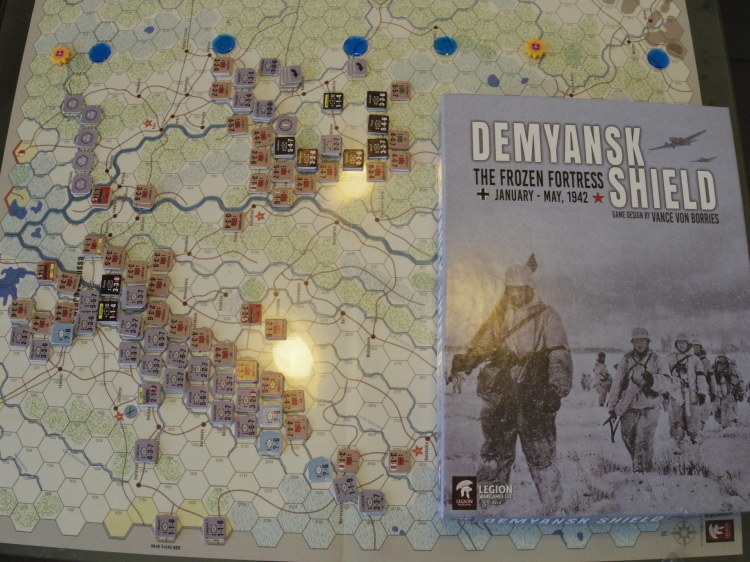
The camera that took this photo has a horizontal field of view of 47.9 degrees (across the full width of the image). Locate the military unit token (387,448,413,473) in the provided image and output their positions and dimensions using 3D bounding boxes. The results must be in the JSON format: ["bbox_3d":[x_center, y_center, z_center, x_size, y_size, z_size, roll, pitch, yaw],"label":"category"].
[{"bbox_3d":[0.017,0.122,0.568,0.015,0.003,0.015,1,73,0],"label":"military unit token"}]

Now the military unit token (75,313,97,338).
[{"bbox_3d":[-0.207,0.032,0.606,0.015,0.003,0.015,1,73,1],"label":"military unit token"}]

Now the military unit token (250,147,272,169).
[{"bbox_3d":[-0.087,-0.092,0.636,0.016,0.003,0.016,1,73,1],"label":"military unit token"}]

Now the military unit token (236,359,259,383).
[{"bbox_3d":[-0.089,0.063,0.590,0.016,0.004,0.016,1,73,1],"label":"military unit token"}]

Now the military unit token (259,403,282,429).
[{"bbox_3d":[-0.073,0.095,0.593,0.015,0.003,0.015,-1,72,1],"label":"military unit token"}]

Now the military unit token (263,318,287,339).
[{"bbox_3d":[-0.069,0.034,0.591,0.015,0.002,0.015,1,73,1],"label":"military unit token"}]

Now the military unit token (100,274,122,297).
[{"bbox_3d":[-0.188,0.003,0.605,0.015,0.003,0.015,1,73,0],"label":"military unit token"}]

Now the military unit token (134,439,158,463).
[{"bbox_3d":[-0.159,0.118,0.587,0.015,0.003,0.015,-1,72,1],"label":"military unit token"}]

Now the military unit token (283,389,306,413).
[{"bbox_3d":[-0.055,0.083,0.581,0.015,0.003,0.015,1,73,0],"label":"military unit token"}]

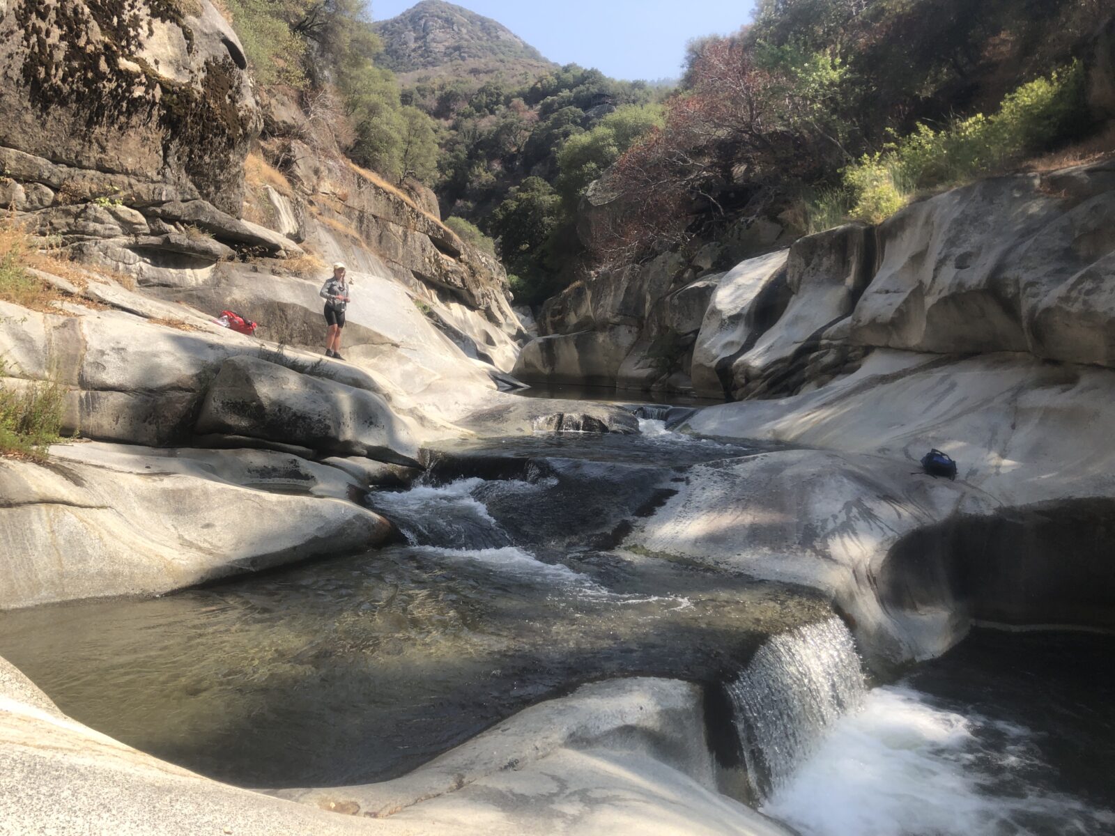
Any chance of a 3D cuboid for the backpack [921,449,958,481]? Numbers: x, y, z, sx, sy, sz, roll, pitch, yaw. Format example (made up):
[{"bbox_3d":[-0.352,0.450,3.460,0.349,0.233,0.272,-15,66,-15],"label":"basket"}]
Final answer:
[{"bbox_3d":[5.034,0.621,11.900,0.470,0.250,0.290,21,21,21],"label":"backpack"}]

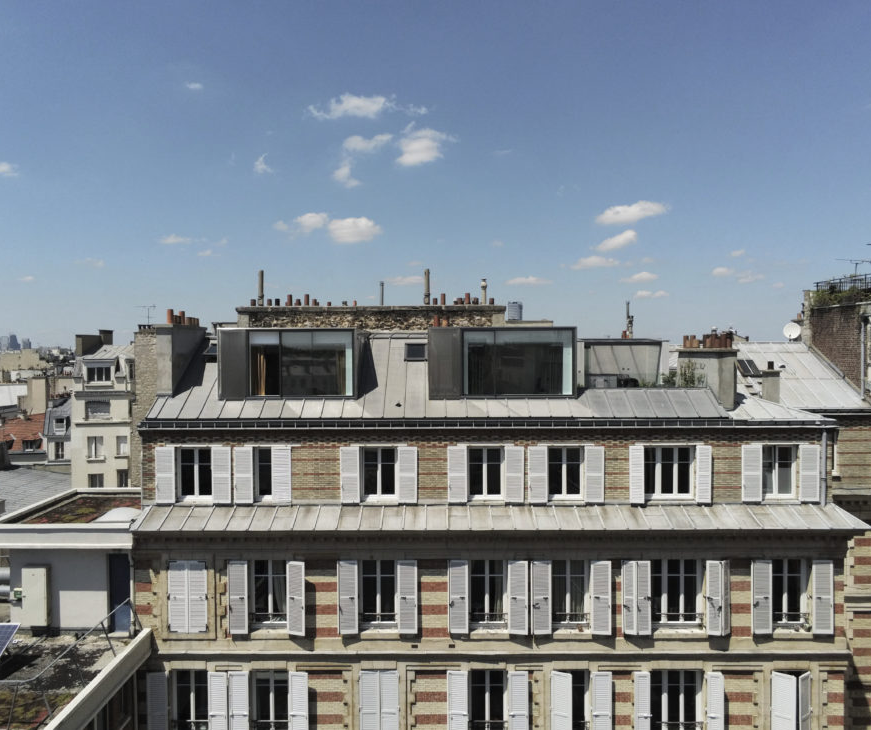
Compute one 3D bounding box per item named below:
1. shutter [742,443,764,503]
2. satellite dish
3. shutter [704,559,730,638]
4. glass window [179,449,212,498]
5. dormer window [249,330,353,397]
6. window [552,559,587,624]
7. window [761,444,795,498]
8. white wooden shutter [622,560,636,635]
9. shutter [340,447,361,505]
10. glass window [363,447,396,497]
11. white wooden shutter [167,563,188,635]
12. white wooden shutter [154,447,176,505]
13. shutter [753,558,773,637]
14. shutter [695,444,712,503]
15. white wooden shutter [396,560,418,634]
[{"bbox_3d":[9.599,3.286,19.580,0.600,1.710,0.050,0,1,0],"label":"shutter"},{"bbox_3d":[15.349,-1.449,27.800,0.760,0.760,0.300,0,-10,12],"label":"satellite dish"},{"bbox_3d":[7.972,6.574,18.220,0.680,2.100,0.160,0,1,0],"label":"shutter"},{"bbox_3d":[-7.284,3.297,19.686,1.145,1.558,0.100,0,1,0],"label":"glass window"},{"bbox_3d":[-4.197,-0.047,20.250,3.260,2.080,0.280,0,1,0],"label":"dormer window"},{"bbox_3d":[3.882,6.568,18.730,1.101,1.926,0.120,0,1,0],"label":"window"},{"bbox_3d":[10.021,3.121,18.995,1.147,1.549,0.100,0,1,0],"label":"window"},{"bbox_3d":[5.505,6.602,18.320,0.425,2.097,0.060,0,1,10],"label":"white wooden shutter"},{"bbox_3d":[-2.548,3.303,19.383,0.600,1.678,0.050,0,1,0],"label":"shutter"},{"bbox_3d":[-1.649,3.157,19.120,1.020,1.493,0.120,0,1,0],"label":"glass window"},{"bbox_3d":[-7.603,6.862,19.100,0.585,2.110,0.050,0,1,0],"label":"white wooden shutter"},{"bbox_3d":[-8.115,3.319,19.423,0.594,1.688,0.050,0,1,0],"label":"white wooden shutter"},{"bbox_3d":[9.248,6.573,18.279,0.577,2.110,0.050,0,1,-8],"label":"shutter"},{"bbox_3d":[8.146,3.316,19.580,0.475,1.710,0.050,0,1,0],"label":"shutter"},{"bbox_3d":[-0.792,6.609,18.360,0.568,2.105,0.050,0,1,8],"label":"white wooden shutter"}]

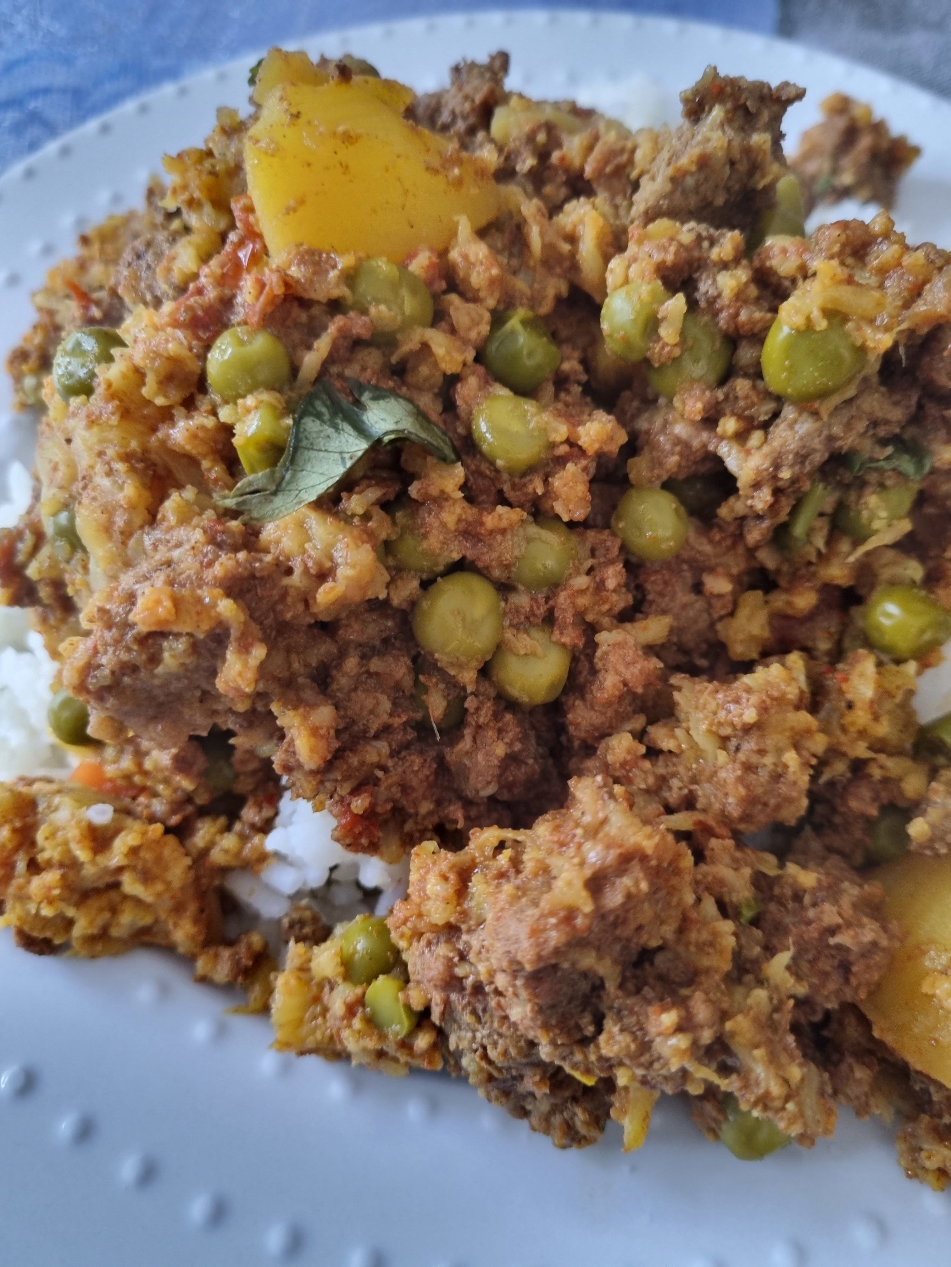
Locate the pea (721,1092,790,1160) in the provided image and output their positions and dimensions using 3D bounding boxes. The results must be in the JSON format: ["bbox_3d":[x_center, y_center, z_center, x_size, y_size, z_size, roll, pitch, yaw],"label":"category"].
[{"bbox_3d":[0.035,0.061,0.119,0.009,0.009,0.009,-3,62,0],"label":"pea"}]

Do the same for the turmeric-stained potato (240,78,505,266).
[{"bbox_3d":[-0.012,-0.056,0.117,0.029,0.018,0.017,-3,62,0],"label":"turmeric-stained potato"}]

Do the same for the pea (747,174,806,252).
[{"bbox_3d":[0.041,-0.058,0.131,0.010,0.010,0.010,-1,61,0],"label":"pea"}]

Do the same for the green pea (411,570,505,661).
[{"bbox_3d":[-0.002,-0.002,0.102,0.010,0.010,0.010,-1,61,0],"label":"green pea"}]

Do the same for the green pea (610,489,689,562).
[{"bbox_3d":[0.020,-0.013,0.111,0.009,0.009,0.009,-3,62,0],"label":"green pea"}]

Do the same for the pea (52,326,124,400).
[{"bbox_3d":[-0.049,-0.034,0.121,0.010,0.010,0.010,-1,61,0],"label":"pea"}]

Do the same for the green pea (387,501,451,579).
[{"bbox_3d":[-0.006,-0.011,0.106,0.009,0.009,0.009,-3,62,0],"label":"green pea"}]

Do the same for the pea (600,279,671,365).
[{"bbox_3d":[0.017,-0.034,0.102,0.009,0.008,0.009,-3,62,0],"label":"pea"}]

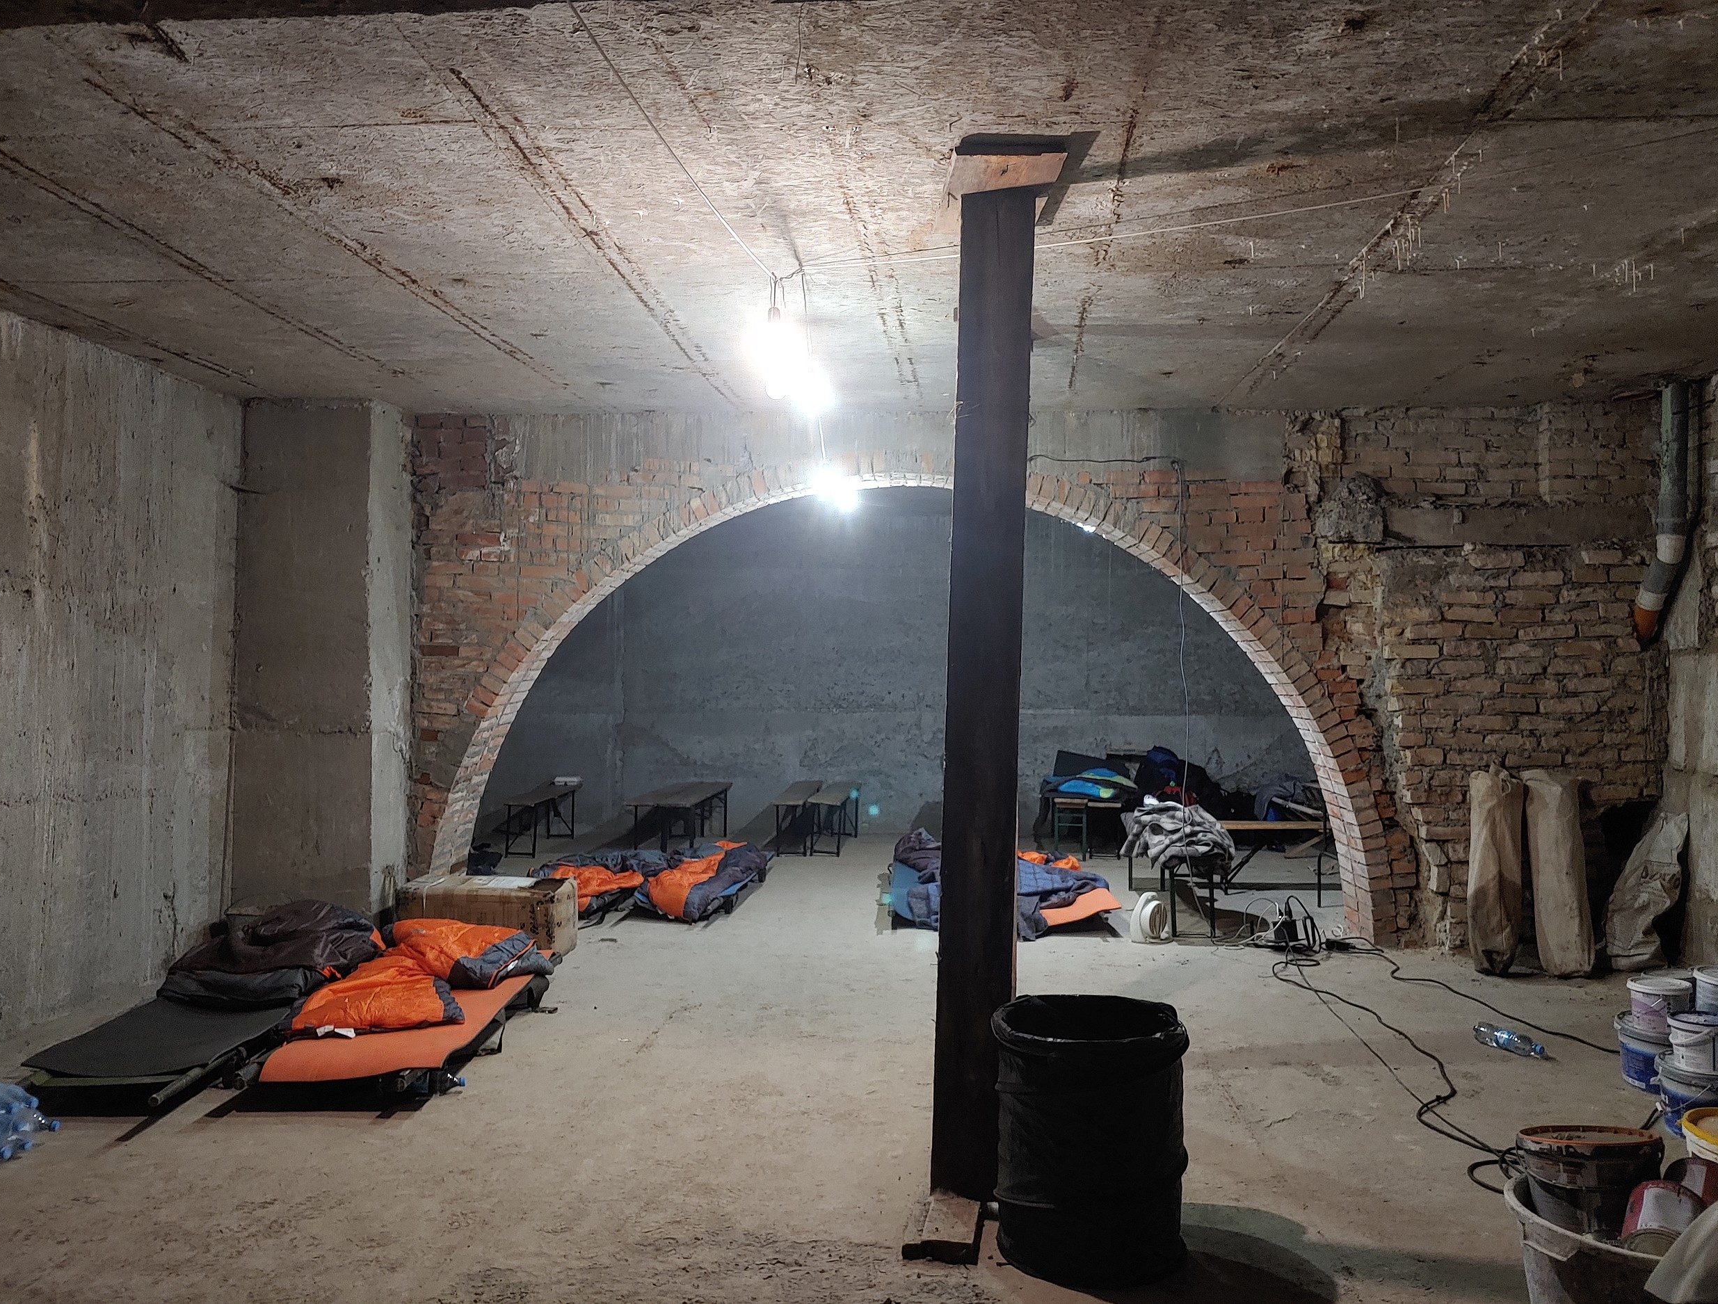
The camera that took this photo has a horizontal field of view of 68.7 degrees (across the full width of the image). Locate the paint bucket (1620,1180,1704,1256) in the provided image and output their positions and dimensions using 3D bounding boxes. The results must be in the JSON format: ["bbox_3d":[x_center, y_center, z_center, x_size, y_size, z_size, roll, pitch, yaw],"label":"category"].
[{"bbox_3d":[1.632,1.168,2.550,0.158,0.158,0.128,12,42,36],"label":"paint bucket"}]

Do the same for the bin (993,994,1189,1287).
[{"bbox_3d":[0.583,1.211,3.172,0.485,0.565,0.485,1,-1,0],"label":"bin"}]

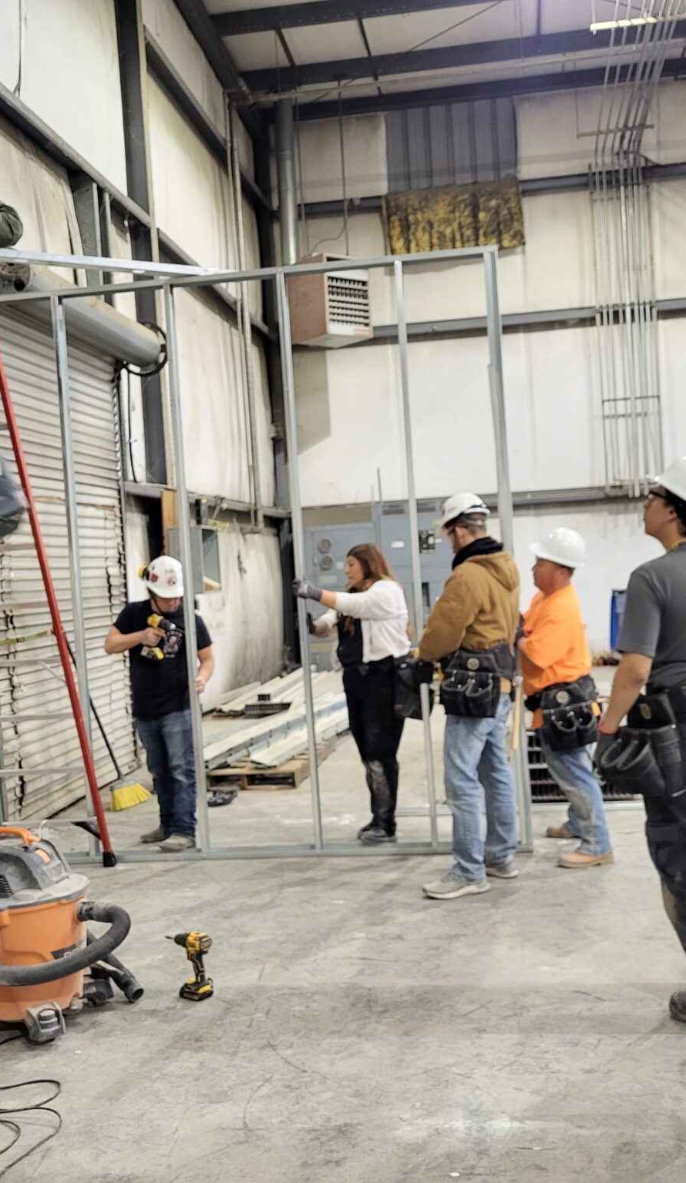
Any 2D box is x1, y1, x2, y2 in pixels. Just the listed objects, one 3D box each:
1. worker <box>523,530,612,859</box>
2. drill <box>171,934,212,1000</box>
[{"bbox_3d":[1.099,0.486,5.877,0.500,1.615,0.560,-3,2,10],"label":"worker"},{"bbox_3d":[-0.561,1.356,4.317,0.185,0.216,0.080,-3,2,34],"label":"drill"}]

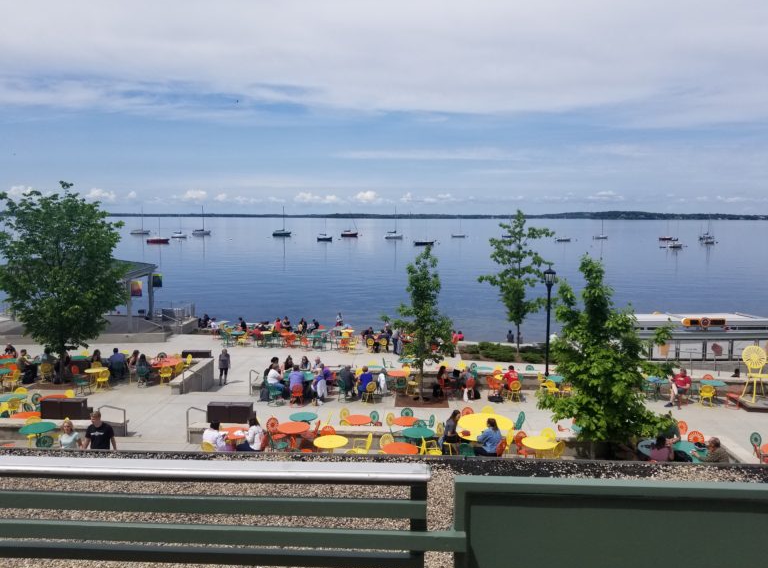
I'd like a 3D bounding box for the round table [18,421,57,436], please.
[{"bbox_3d":[-9.375,4.272,15.667,0.920,0.730,0.920,0,7,0],"label":"round table"}]

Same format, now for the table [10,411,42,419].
[{"bbox_3d":[-12.082,4.850,19.533,0.914,0.730,0.914,0,7,0],"label":"table"}]

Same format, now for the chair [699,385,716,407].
[{"bbox_3d":[12.676,4.311,22.589,0.580,0.870,0.590,1,7,7],"label":"chair"}]

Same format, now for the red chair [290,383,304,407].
[{"bbox_3d":[-3.323,4.257,22.291,0.520,0.870,0.570,1,7,2],"label":"red chair"}]

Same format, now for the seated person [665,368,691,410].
[{"bbox_3d":[11.578,4.066,22.561,0.820,1.350,0.580,-5,9,-39],"label":"seated person"}]

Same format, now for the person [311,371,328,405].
[{"bbox_3d":[-2.606,4.178,23.397,0.800,1.250,0.500,6,9,41],"label":"person"}]

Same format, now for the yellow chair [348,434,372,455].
[{"bbox_3d":[-0.621,4.496,15.780,0.600,0.860,0.540,0,7,1],"label":"yellow chair"}]

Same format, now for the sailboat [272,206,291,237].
[{"bbox_3d":[-45.538,-28.041,257.513,8.300,13.200,2.700,0,7,-6],"label":"sailboat"}]

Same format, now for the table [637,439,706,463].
[{"bbox_3d":[7.494,4.683,14.924,1.760,0.740,1.760,0,7,0],"label":"table"}]

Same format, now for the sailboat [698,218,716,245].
[{"bbox_3d":[119.997,-19.928,212.663,7.000,10.200,2.400,-4,8,-30],"label":"sailboat"}]

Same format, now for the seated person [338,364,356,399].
[{"bbox_3d":[-1.402,3.973,23.690,0.800,1.280,0.520,-5,9,-41],"label":"seated person"}]

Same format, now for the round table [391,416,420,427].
[{"bbox_3d":[0.712,4.833,18.767,0.900,0.730,0.900,0,7,0],"label":"round table"}]

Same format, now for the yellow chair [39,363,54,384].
[{"bbox_3d":[-14.622,3.878,25.023,0.520,0.870,0.570,-1,7,-11],"label":"yellow chair"}]

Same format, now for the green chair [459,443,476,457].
[{"bbox_3d":[2.233,4.563,15.271,0.540,0.860,0.600,2,7,17],"label":"green chair"}]

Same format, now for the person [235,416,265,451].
[{"bbox_3d":[-3.533,4.128,15.299,0.780,1.270,0.520,3,7,21],"label":"person"}]

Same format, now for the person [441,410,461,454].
[{"bbox_3d":[1.847,4.240,16.044,0.660,1.300,0.460,-2,7,-17],"label":"person"}]

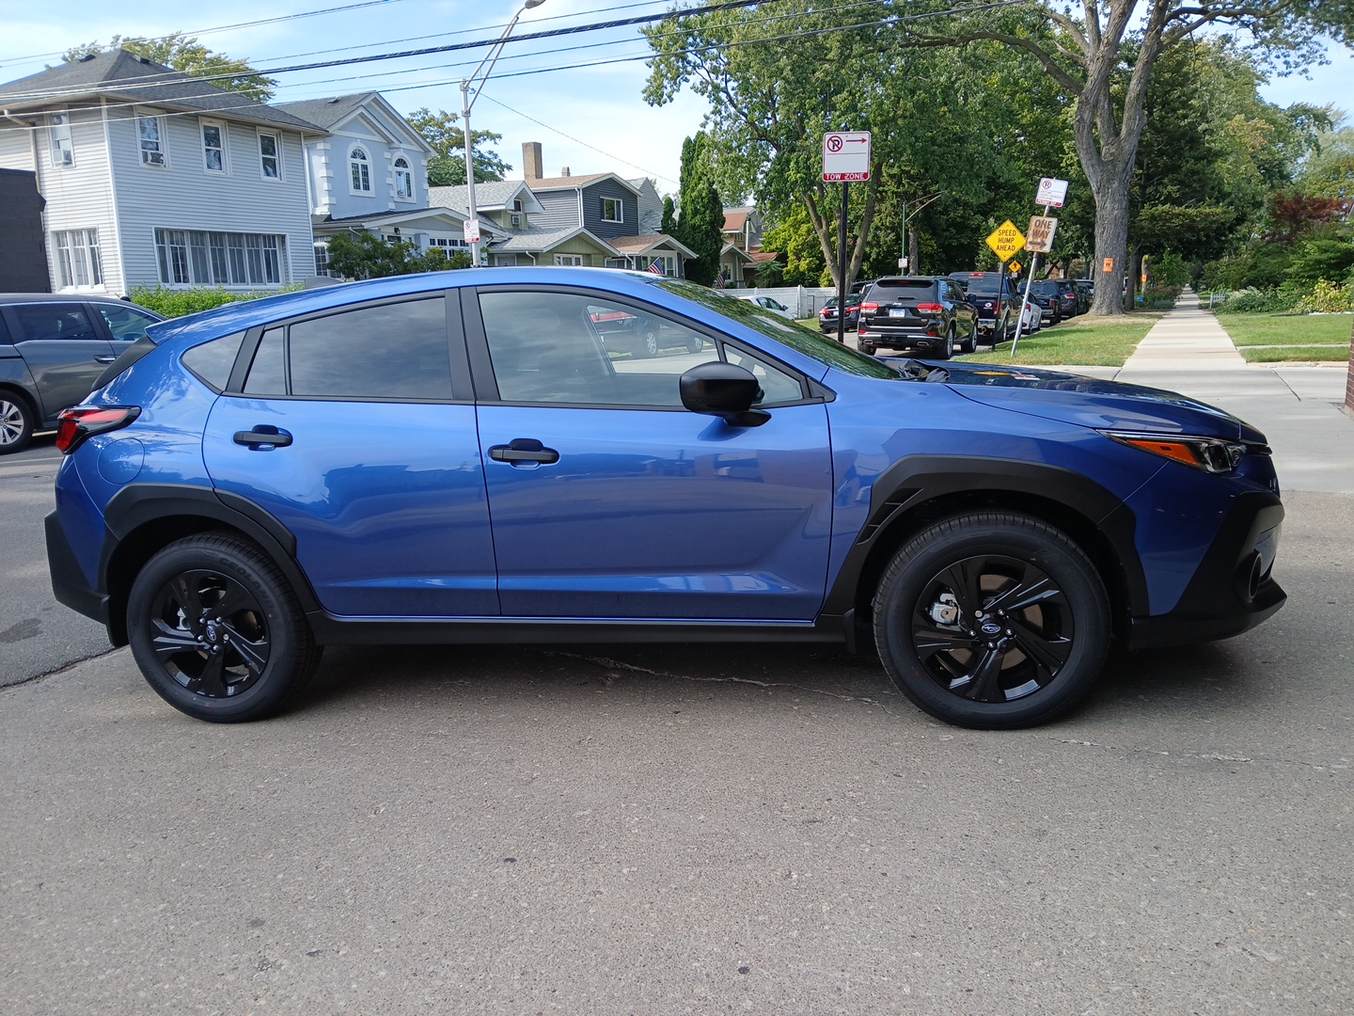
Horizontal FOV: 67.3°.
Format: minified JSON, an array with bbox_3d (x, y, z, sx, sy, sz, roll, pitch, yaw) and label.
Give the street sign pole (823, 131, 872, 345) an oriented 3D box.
[{"bbox_3d":[1.632,-2.198,9.964,0.457,2.864,0.070,1,12,9],"label":"street sign pole"}]

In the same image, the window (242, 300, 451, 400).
[{"bbox_3d":[-1.101,-0.548,3.468,0.784,0.366,0.040,4,-12,14],"label":"window"}]

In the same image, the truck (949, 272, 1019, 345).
[{"bbox_3d":[9.019,-6.014,30.141,2.000,1.930,5.750,5,14,26],"label":"truck"}]

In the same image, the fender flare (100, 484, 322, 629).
[{"bbox_3d":[-1.646,0.142,3.566,0.870,0.490,0.110,-2,11,11],"label":"fender flare"}]

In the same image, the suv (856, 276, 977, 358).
[{"bbox_3d":[5.533,-4.401,23.215,1.945,1.770,4.820,5,14,25],"label":"suv"}]

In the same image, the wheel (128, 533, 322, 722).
[{"bbox_3d":[-1.641,0.425,3.701,0.695,0.695,0.230,-2,11,11],"label":"wheel"}]

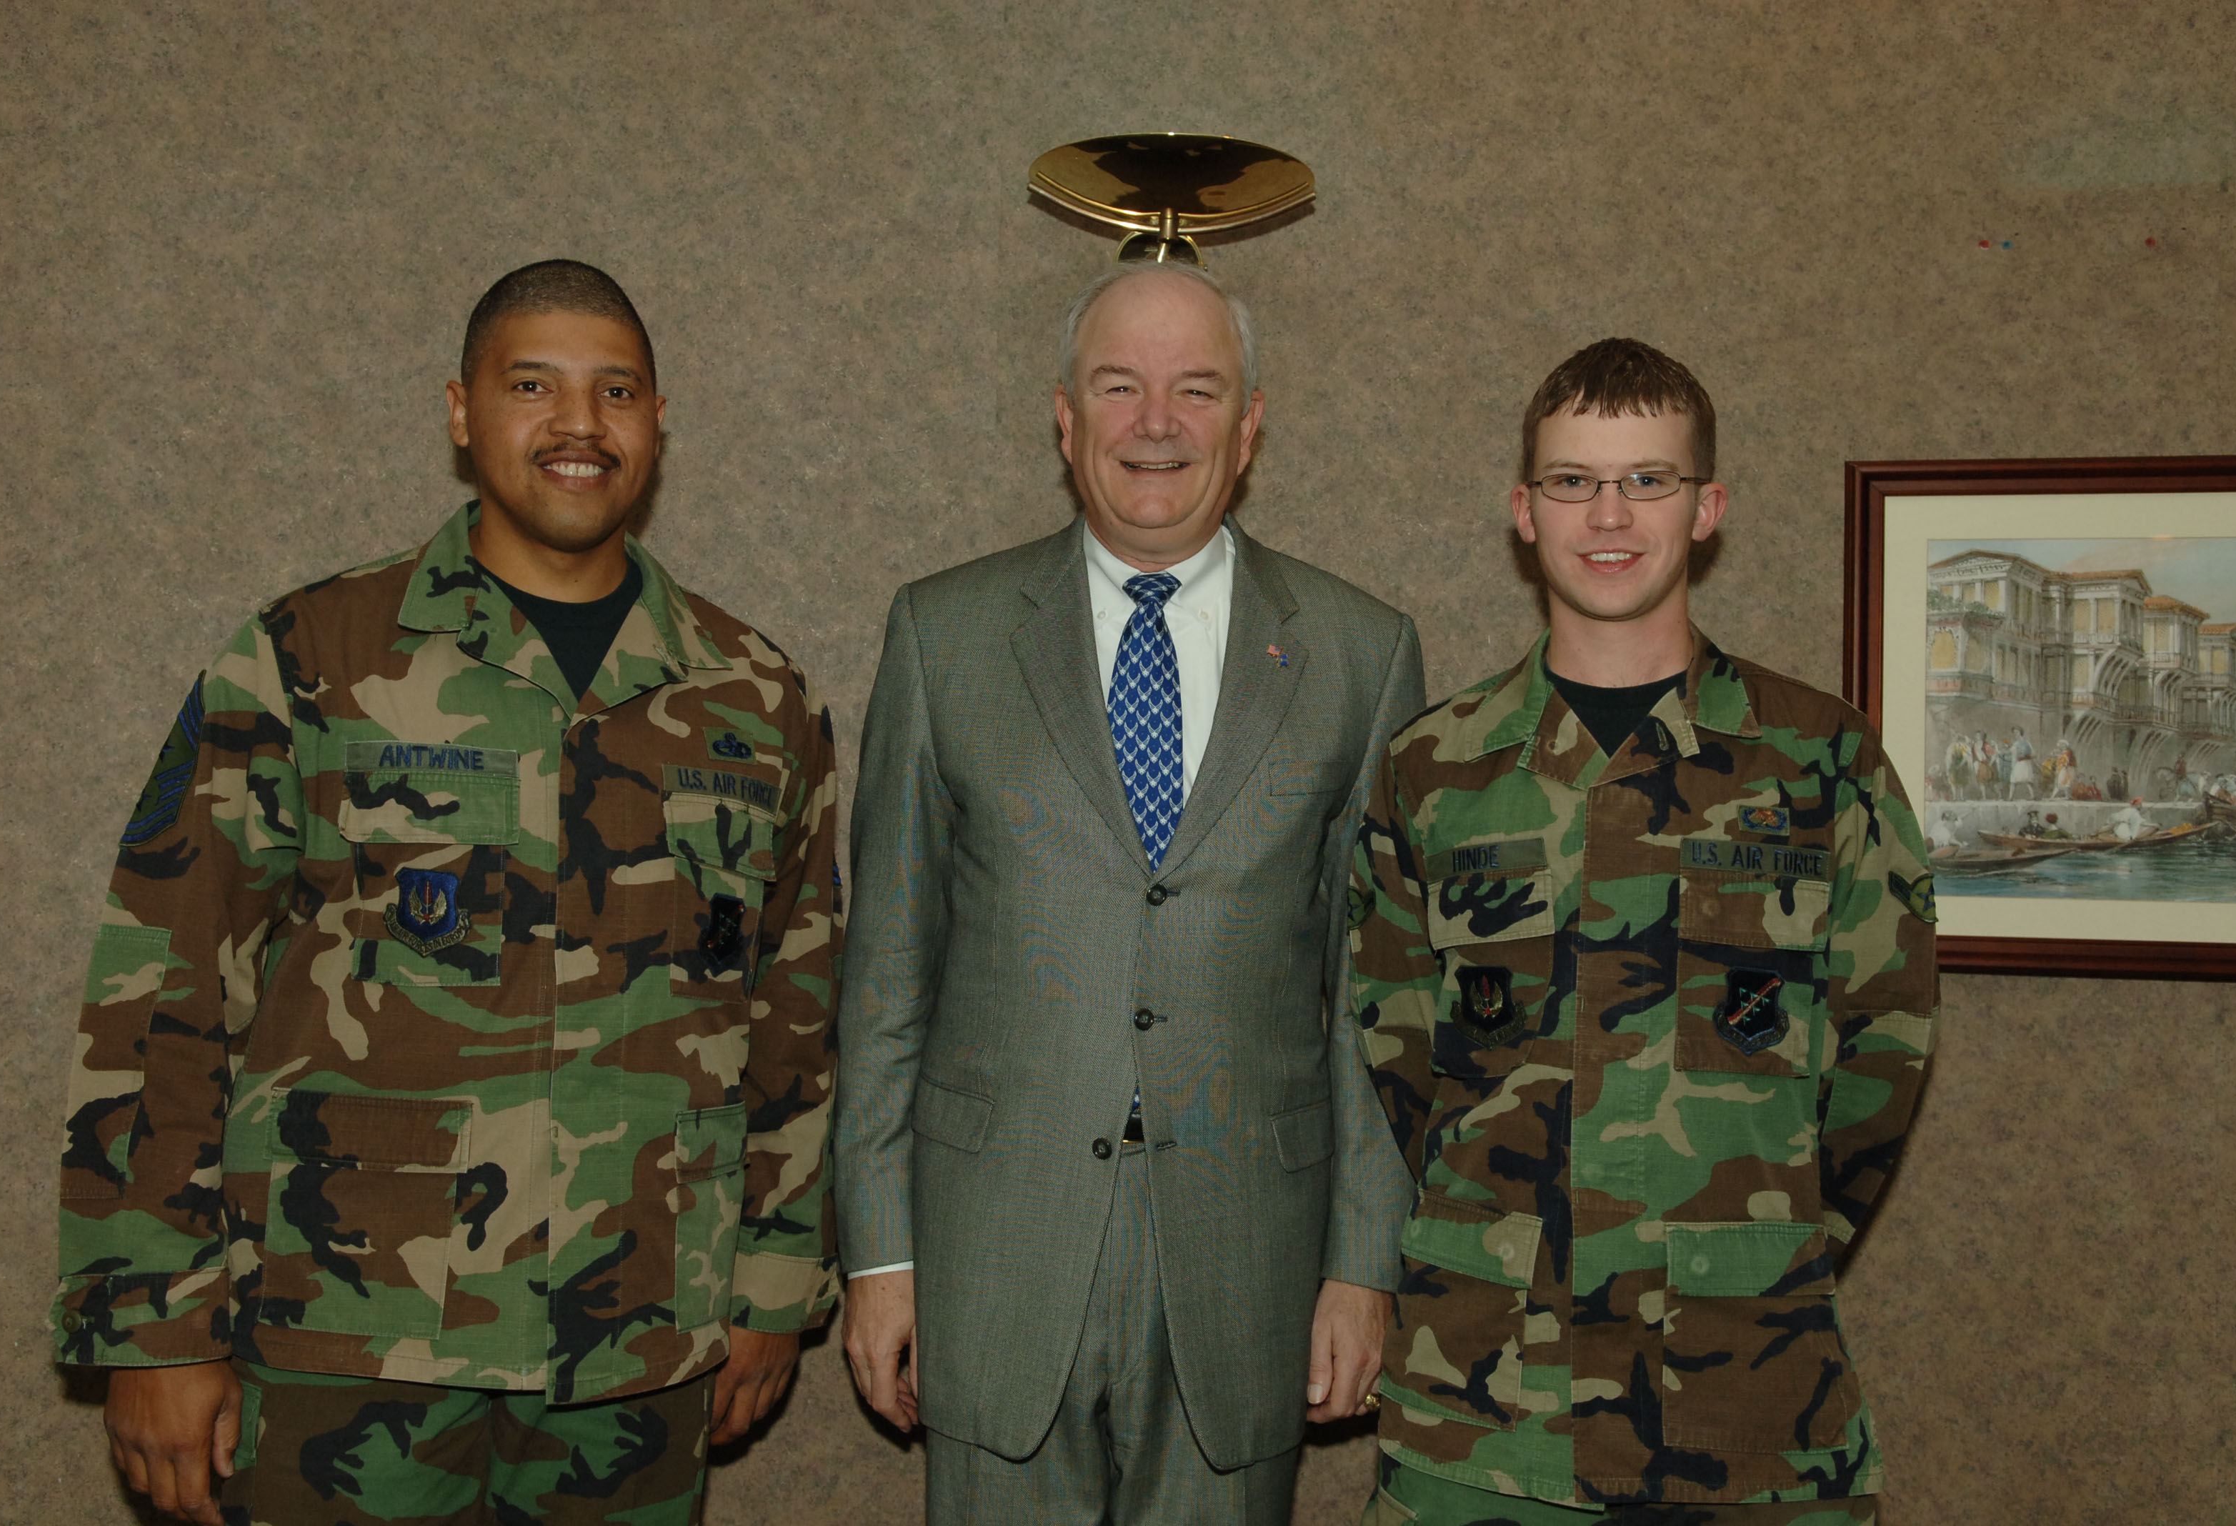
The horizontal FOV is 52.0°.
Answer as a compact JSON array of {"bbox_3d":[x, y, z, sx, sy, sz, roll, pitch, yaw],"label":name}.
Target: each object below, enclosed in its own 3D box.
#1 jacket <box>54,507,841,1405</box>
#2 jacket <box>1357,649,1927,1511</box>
[{"bbox_3d":[-0.553,0.150,1.990,0.610,0.745,0.330,0,1,-35],"label":"jacket"},{"bbox_3d":[0.467,0.260,2.080,0.490,0.755,0.340,1,1,24],"label":"jacket"}]

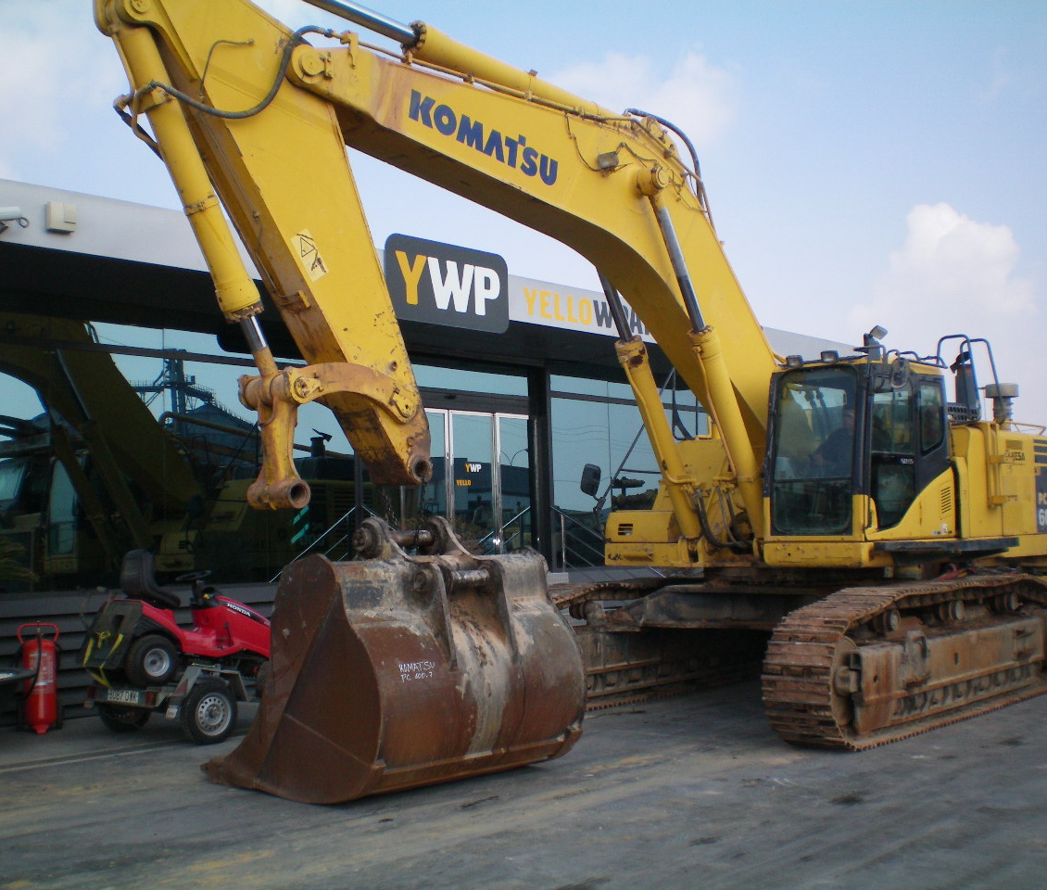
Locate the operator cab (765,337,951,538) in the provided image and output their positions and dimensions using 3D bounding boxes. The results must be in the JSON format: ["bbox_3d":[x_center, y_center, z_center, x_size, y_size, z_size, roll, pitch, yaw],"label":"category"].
[{"bbox_3d":[3.117,0.060,12.082,0.990,1.670,1.830,-4,-5,41],"label":"operator cab"}]

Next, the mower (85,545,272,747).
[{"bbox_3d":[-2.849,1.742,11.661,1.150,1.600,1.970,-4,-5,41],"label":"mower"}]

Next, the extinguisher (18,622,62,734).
[{"bbox_3d":[-4.373,2.090,11.750,0.410,1.000,0.400,1,-4,-25],"label":"extinguisher"}]

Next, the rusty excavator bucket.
[{"bbox_3d":[-0.969,1.476,9.649,2.060,1.870,1.930,-4,-5,44],"label":"rusty excavator bucket"}]

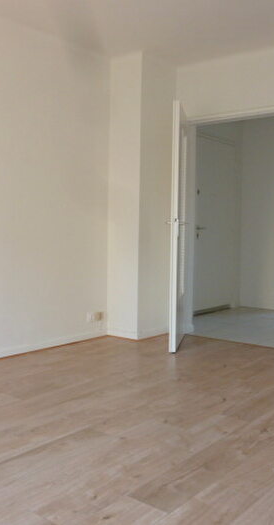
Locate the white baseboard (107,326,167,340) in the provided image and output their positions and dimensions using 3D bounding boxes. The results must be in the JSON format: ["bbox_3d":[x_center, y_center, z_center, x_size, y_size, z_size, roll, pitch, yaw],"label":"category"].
[{"bbox_3d":[0.035,0.655,4.897,0.374,0.075,0.562,3,4,38],"label":"white baseboard"}]

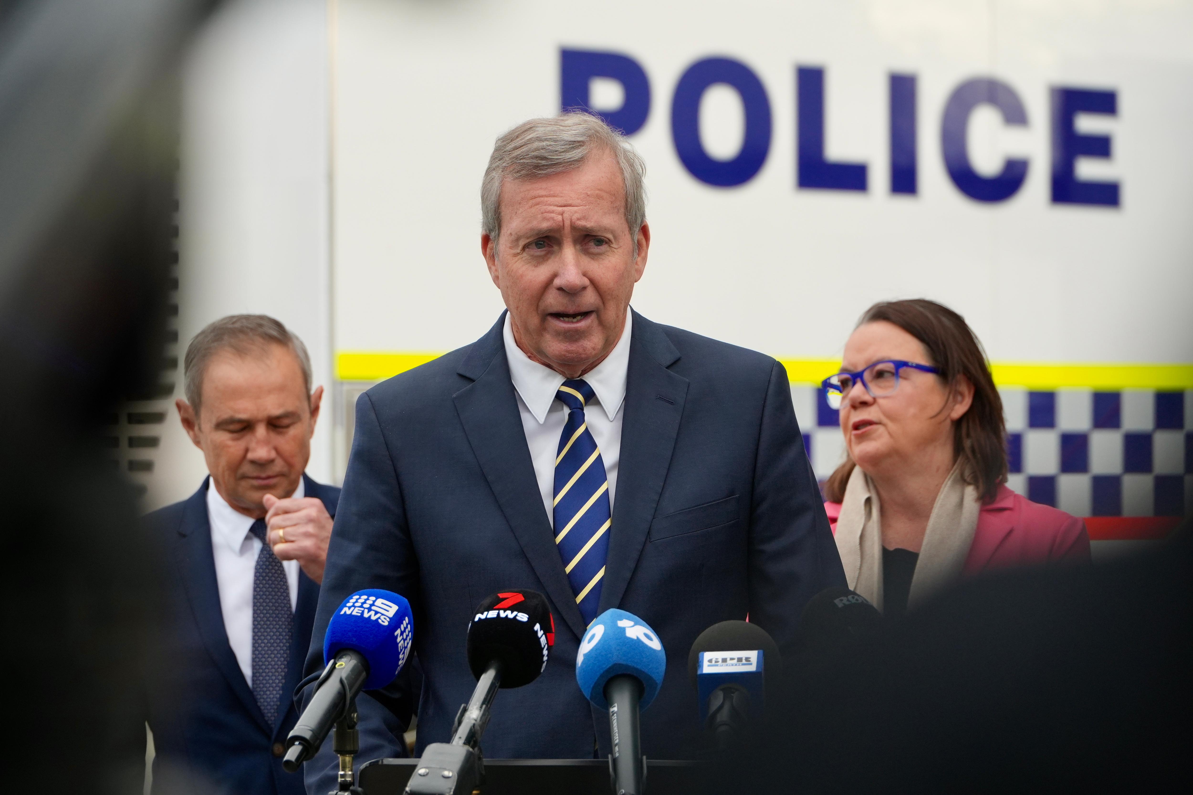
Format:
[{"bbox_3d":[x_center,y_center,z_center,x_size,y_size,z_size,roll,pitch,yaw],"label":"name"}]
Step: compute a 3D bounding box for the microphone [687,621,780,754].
[{"bbox_3d":[0.132,0.289,4.159,0.090,0.090,0.190,5,32,3],"label":"microphone"}]

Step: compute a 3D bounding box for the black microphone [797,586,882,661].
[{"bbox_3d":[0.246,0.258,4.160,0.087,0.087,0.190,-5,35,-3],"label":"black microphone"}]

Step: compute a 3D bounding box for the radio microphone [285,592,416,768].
[{"bbox_3d":[-0.254,0.287,4.145,0.087,0.087,0.250,20,46,12],"label":"radio microphone"}]

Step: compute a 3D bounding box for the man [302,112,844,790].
[{"bbox_3d":[-0.020,0.595,4.550,0.580,1.800,0.400,0,-1,-1],"label":"man"}]

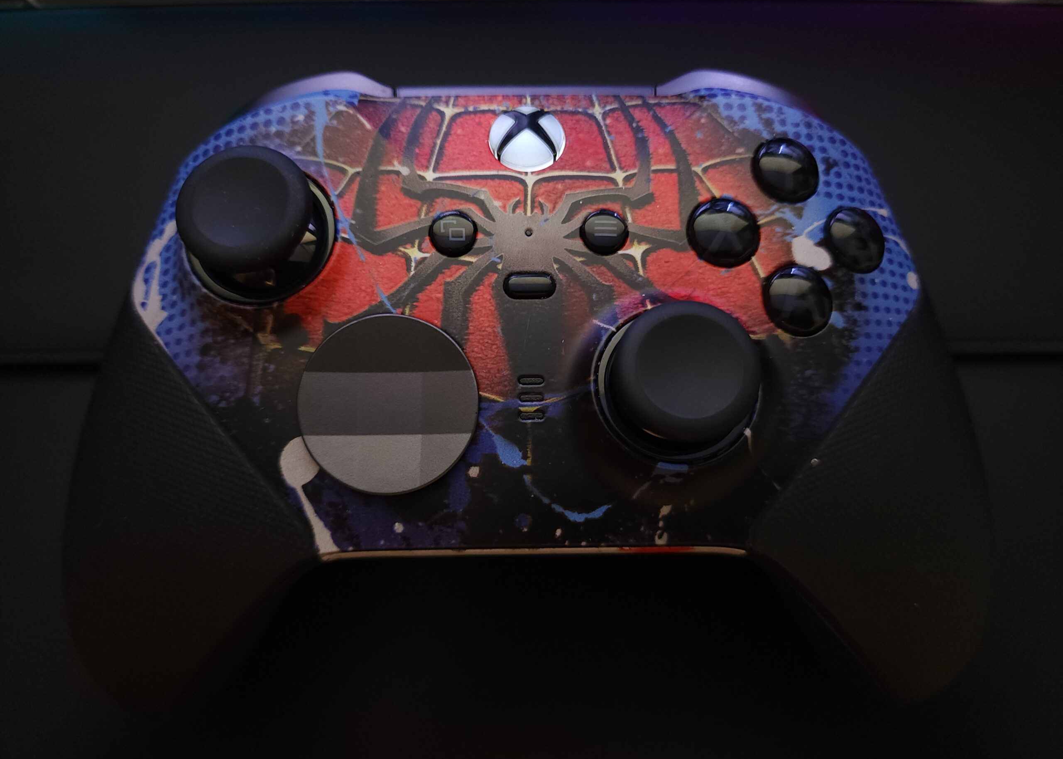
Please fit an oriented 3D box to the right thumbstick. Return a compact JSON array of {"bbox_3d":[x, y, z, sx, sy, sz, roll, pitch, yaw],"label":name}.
[{"bbox_3d":[0.020,-0.001,0.092,0.021,0.011,0.021,0,76,0],"label":"right thumbstick"}]

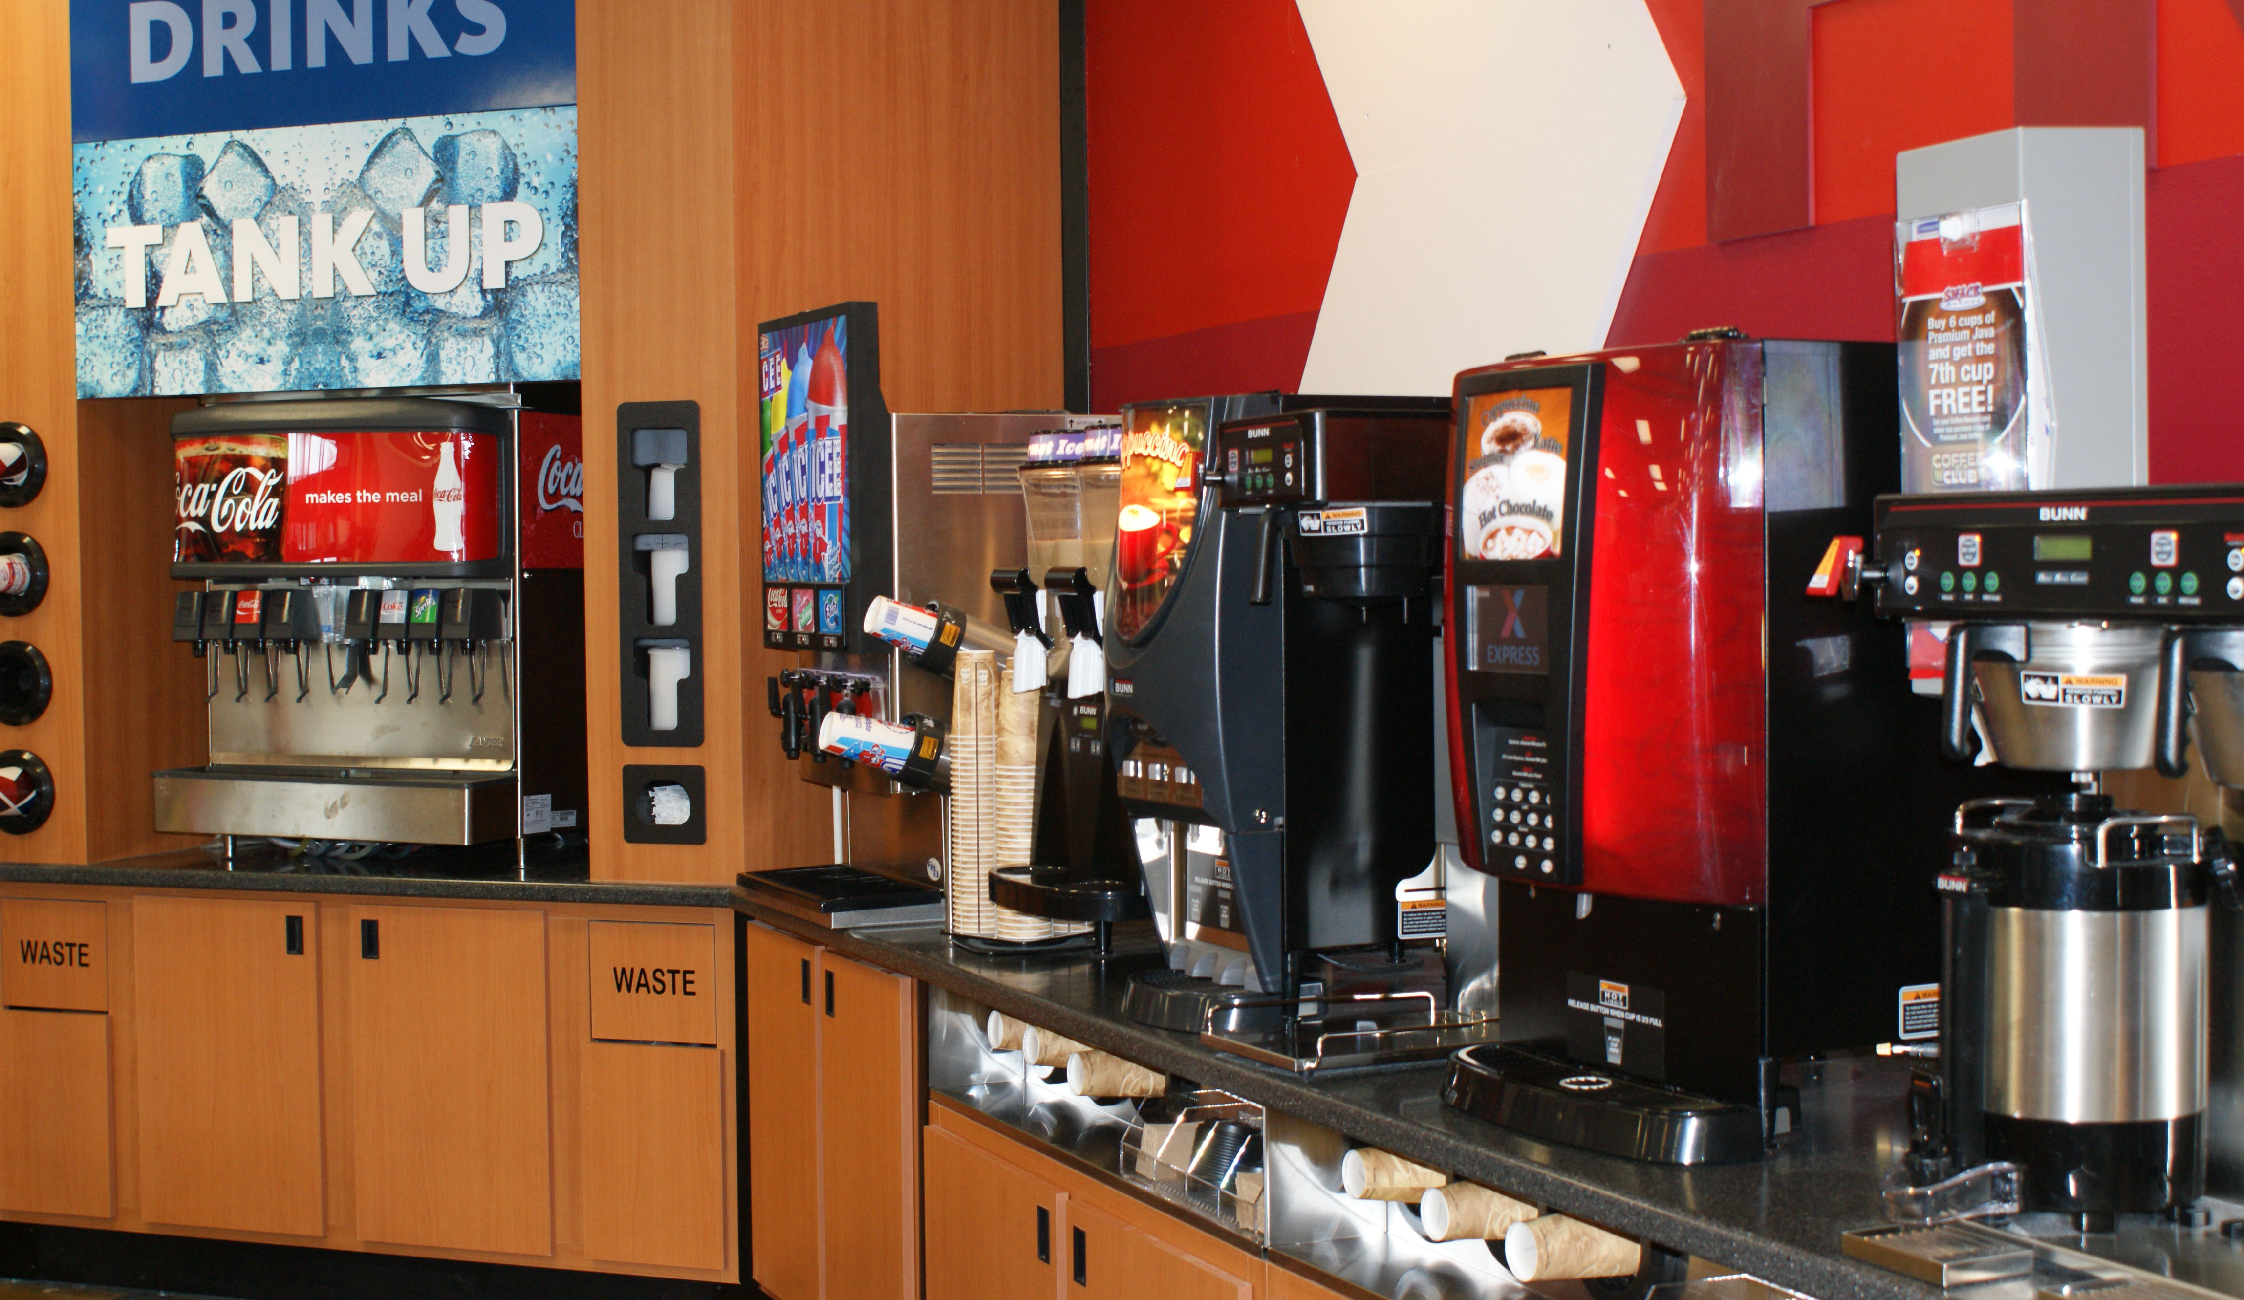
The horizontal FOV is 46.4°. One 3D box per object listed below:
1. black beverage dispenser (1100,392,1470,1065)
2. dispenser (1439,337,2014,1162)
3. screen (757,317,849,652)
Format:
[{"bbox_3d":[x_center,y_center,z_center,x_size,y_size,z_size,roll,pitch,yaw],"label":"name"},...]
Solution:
[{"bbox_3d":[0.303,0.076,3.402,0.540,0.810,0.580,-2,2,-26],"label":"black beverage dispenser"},{"bbox_3d":[0.628,0.086,2.860,0.580,0.815,0.460,-2,2,-28],"label":"dispenser"},{"bbox_3d":[-0.525,-0.291,4.552,0.070,0.576,0.473,-2,2,-26],"label":"screen"}]

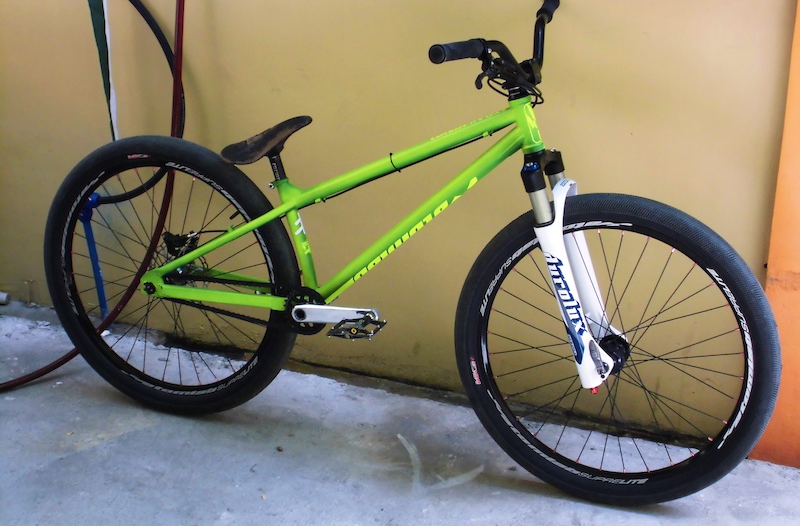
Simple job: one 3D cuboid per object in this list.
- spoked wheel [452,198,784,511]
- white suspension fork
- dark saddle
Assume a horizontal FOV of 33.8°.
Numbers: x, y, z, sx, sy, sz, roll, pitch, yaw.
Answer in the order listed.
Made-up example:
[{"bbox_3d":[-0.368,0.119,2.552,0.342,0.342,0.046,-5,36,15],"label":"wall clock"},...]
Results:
[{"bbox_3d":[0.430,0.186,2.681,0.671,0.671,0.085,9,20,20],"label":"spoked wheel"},{"bbox_3d":[0.354,0.002,2.651,0.076,0.487,0.182,-14,11,26],"label":"white suspension fork"},{"bbox_3d":[-0.277,-0.258,2.832,0.236,0.060,0.132,-17,10,27],"label":"dark saddle"}]

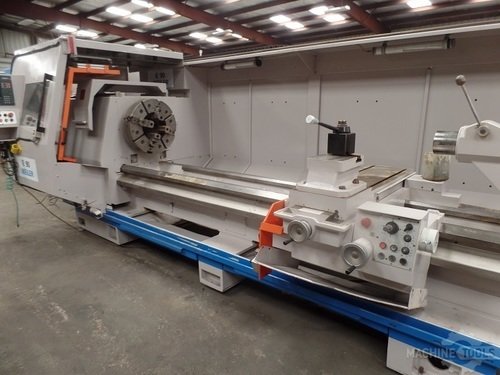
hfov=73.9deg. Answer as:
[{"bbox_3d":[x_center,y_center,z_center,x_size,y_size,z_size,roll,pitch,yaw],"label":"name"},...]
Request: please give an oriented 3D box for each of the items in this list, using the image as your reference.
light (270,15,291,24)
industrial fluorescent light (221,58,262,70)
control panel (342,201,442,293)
[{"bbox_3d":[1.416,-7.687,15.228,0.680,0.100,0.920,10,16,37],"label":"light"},{"bbox_3d":[-0.108,-1.434,3.892,0.630,0.075,0.075,10,16,37],"label":"industrial fluorescent light"},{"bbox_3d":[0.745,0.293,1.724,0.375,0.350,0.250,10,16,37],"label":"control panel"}]

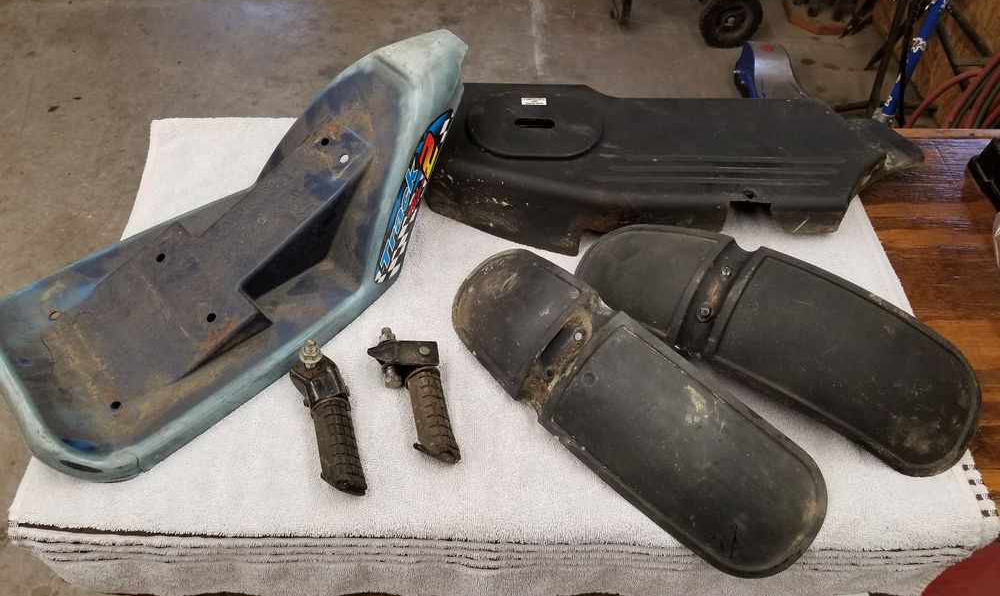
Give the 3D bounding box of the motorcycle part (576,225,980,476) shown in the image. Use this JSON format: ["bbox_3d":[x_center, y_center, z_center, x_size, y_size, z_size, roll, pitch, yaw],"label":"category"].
[{"bbox_3d":[0.265,0.019,0.740,0.408,0.068,0.172,23,51,19],"label":"motorcycle part"}]

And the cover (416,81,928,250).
[{"bbox_3d":[0.201,-0.158,0.888,0.575,0.089,0.217,1,47,-1],"label":"cover"}]

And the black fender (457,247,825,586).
[{"bbox_3d":[0.103,0.074,0.686,0.151,0.066,0.408,-35,57,-29],"label":"black fender"}]

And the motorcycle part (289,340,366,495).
[{"bbox_3d":[-0.150,0.103,0.663,0.048,0.050,0.138,-17,50,-16],"label":"motorcycle part"}]

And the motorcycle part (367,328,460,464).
[{"bbox_3d":[-0.070,0.084,0.684,0.062,0.046,0.139,-18,50,-17],"label":"motorcycle part"}]

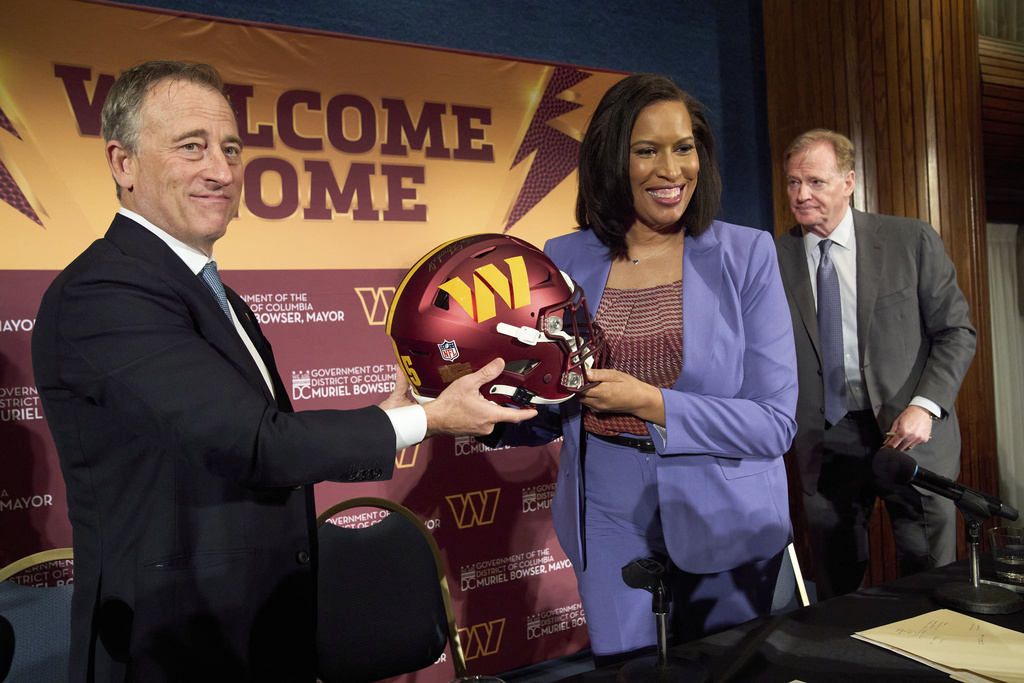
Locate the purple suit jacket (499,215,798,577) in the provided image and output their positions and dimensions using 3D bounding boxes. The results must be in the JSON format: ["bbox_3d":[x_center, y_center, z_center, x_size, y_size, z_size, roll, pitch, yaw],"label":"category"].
[{"bbox_3d":[0.235,0.090,1.400,0.480,0.620,0.390,-2,1,28],"label":"purple suit jacket"}]

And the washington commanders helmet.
[{"bbox_3d":[-0.024,-0.031,1.240,0.325,0.265,0.240,-8,2,-20],"label":"washington commanders helmet"}]

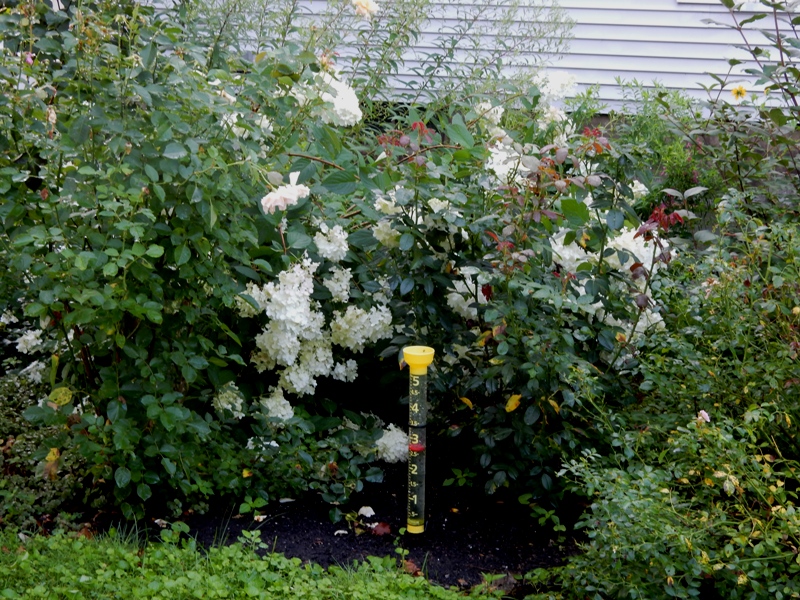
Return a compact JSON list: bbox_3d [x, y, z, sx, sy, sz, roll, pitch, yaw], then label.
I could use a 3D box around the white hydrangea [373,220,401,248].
[{"bbox_3d":[-0.044,-0.213,4.510,0.092,0.092,0.090,1,12,0],"label":"white hydrangea"}]

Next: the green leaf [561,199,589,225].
[{"bbox_3d":[0.501,-0.251,3.950,0.073,0.092,0.018,-38,-17,-6],"label":"green leaf"}]

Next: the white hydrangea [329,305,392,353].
[{"bbox_3d":[-0.119,0.088,4.303,0.191,0.148,0.150,0,14,-2],"label":"white hydrangea"}]

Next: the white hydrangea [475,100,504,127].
[{"bbox_3d":[0.287,-0.599,4.450,0.096,0.075,0.085,2,14,3],"label":"white hydrangea"}]

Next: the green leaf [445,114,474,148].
[{"bbox_3d":[0.201,-0.559,4.600,0.080,0.123,0.030,-30,-5,0],"label":"green leaf"}]

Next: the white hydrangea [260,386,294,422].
[{"bbox_3d":[-0.379,0.325,4.310,0.105,0.110,0.100,0,13,-6],"label":"white hydrangea"}]

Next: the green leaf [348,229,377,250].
[{"bbox_3d":[-0.117,-0.194,4.450,0.096,0.074,0.035,0,-8,-2],"label":"green leaf"}]

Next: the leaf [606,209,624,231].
[{"bbox_3d":[0.653,-0.244,4.200,0.054,0.067,0.018,3,-7,9],"label":"leaf"}]

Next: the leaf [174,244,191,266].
[{"bbox_3d":[-0.574,-0.117,3.650,0.041,0.063,0.012,13,-24,-3],"label":"leaf"}]

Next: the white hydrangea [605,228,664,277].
[{"bbox_3d":[0.782,-0.158,4.624,0.199,0.172,0.160,3,14,9],"label":"white hydrangea"}]

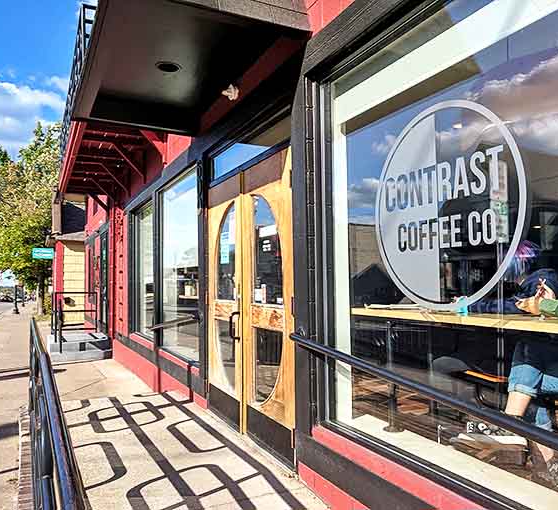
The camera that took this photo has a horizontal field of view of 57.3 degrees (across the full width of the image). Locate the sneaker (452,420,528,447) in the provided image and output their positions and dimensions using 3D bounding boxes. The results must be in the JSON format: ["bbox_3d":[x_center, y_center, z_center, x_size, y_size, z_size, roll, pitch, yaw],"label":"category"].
[{"bbox_3d":[0.936,0.791,2.270,0.285,0.115,0.105,-1,-3,3],"label":"sneaker"}]

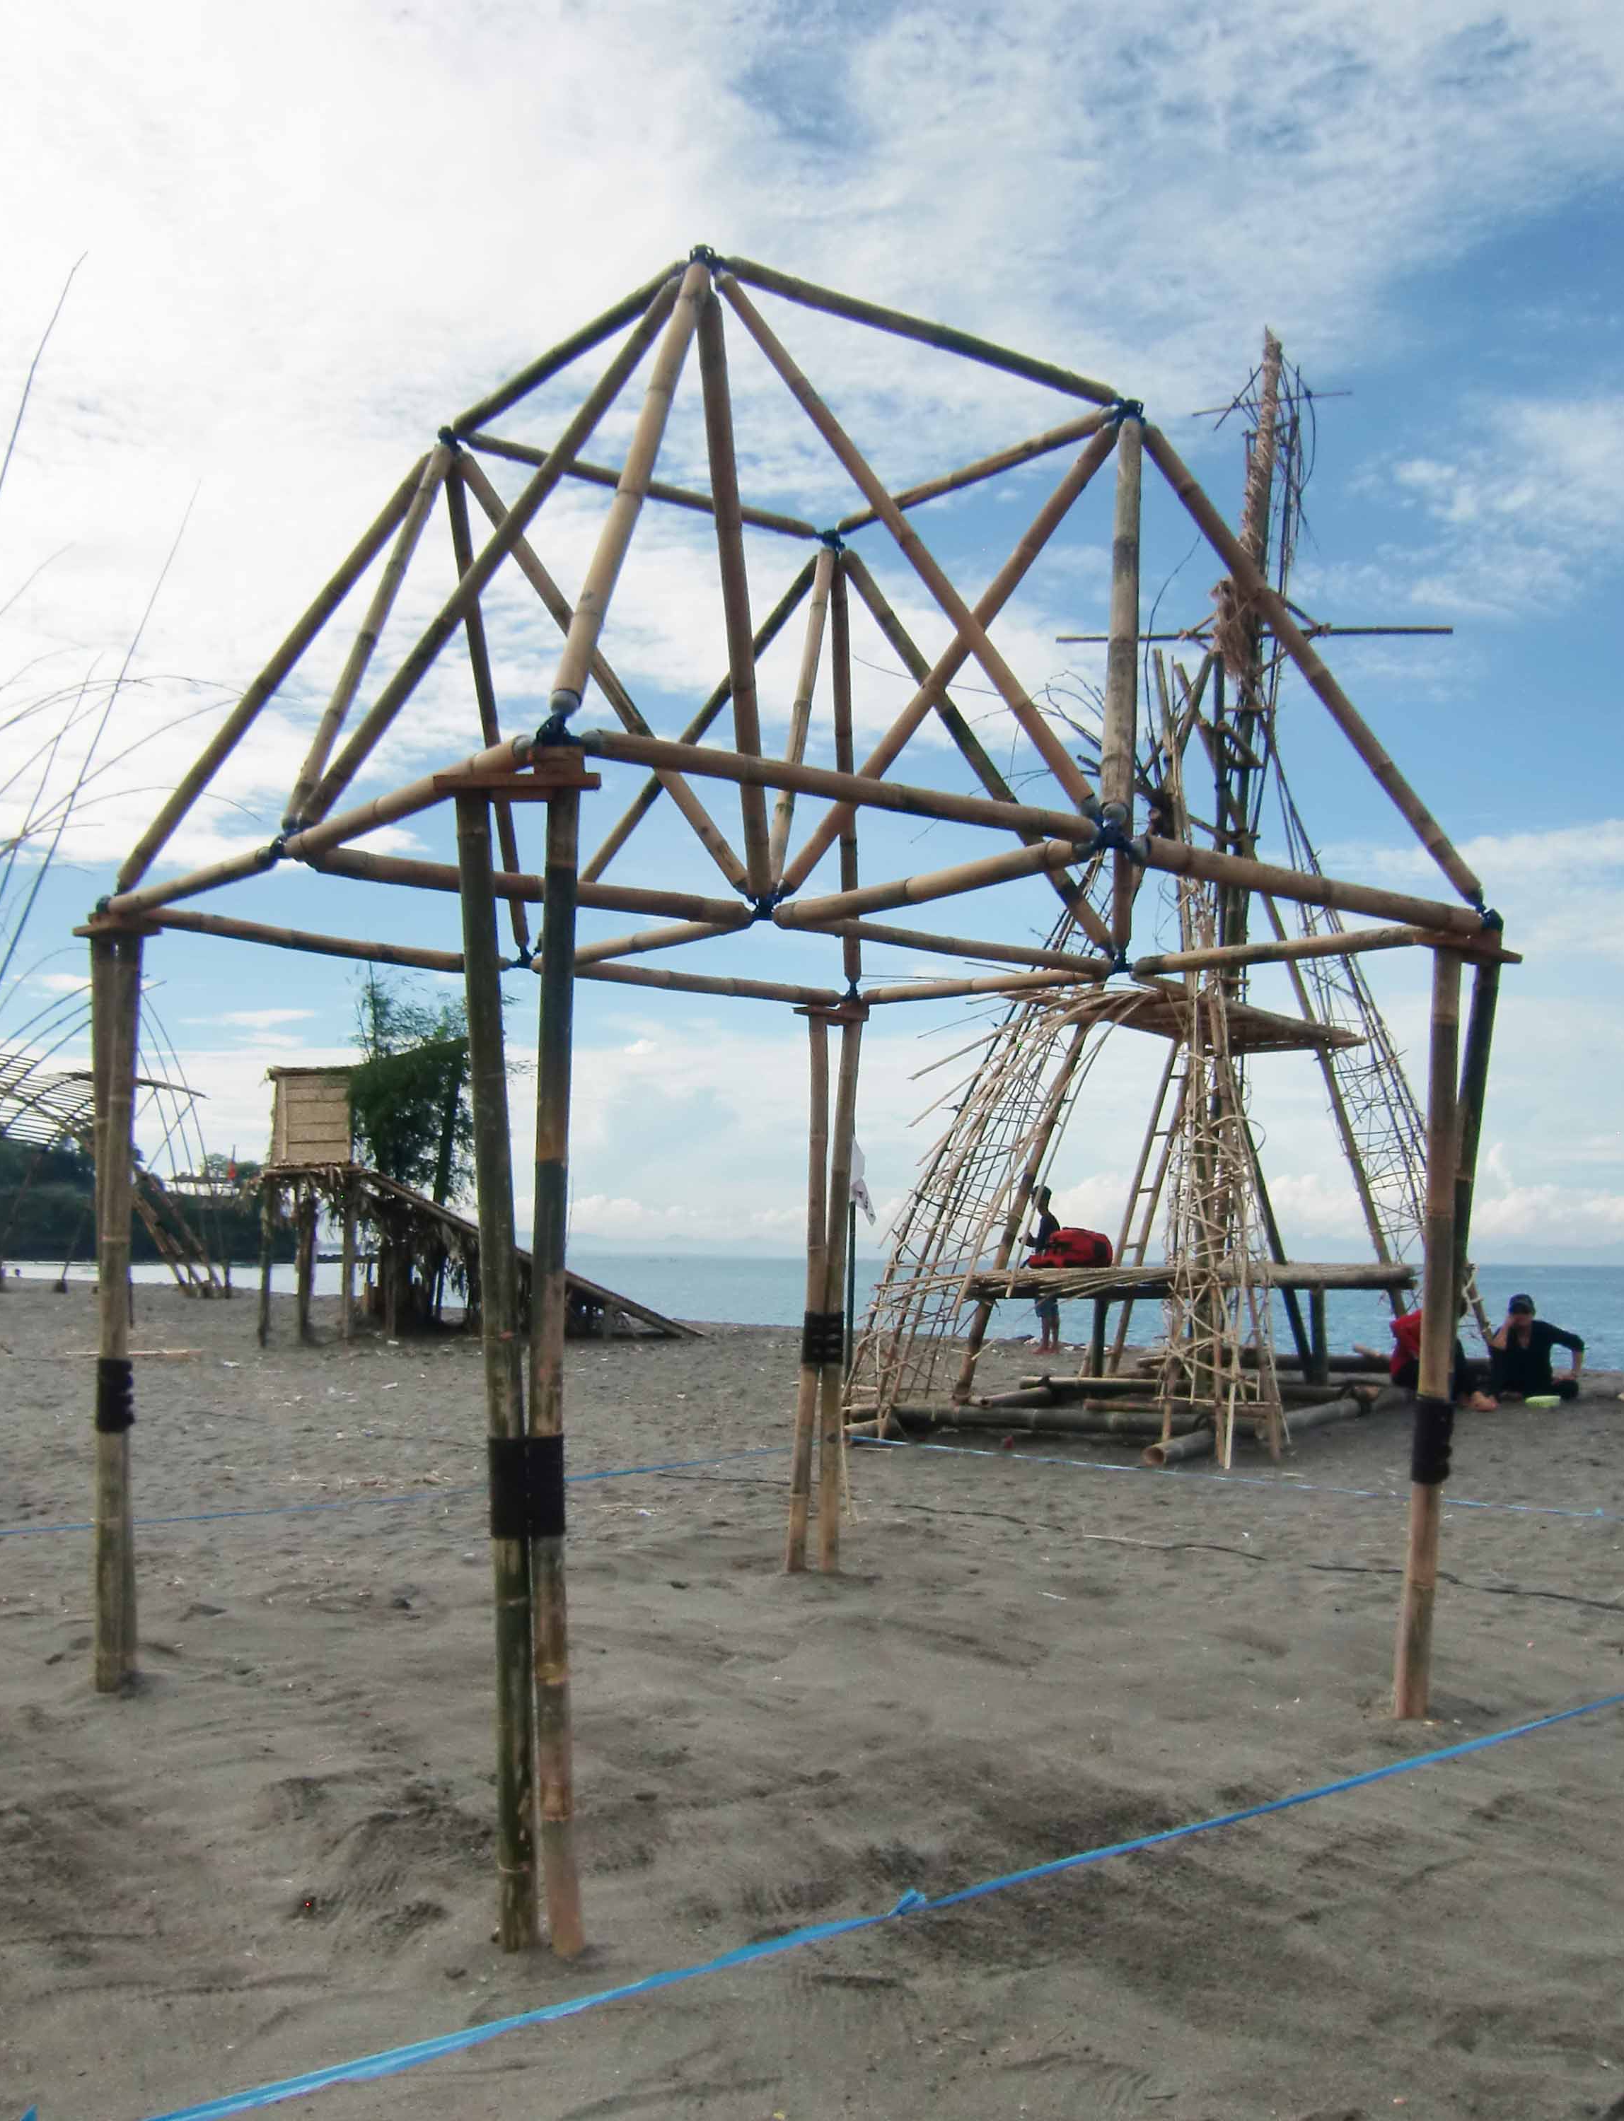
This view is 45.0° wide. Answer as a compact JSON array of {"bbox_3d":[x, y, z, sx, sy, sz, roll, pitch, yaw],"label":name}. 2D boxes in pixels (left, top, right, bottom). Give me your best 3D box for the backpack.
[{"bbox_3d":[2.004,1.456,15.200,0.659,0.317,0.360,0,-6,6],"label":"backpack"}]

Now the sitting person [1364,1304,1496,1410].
[{"bbox_3d":[4.715,2.232,14.839,0.850,0.775,0.600,-3,-7,33],"label":"sitting person"}]

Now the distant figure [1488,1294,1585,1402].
[{"bbox_3d":[5.502,2.189,14.940,0.720,0.797,0.650,-1,-6,11],"label":"distant figure"}]

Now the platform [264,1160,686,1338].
[{"bbox_3d":[-3.371,1.942,20.190,4.440,1.829,1.600,2,-6,-16],"label":"platform"}]

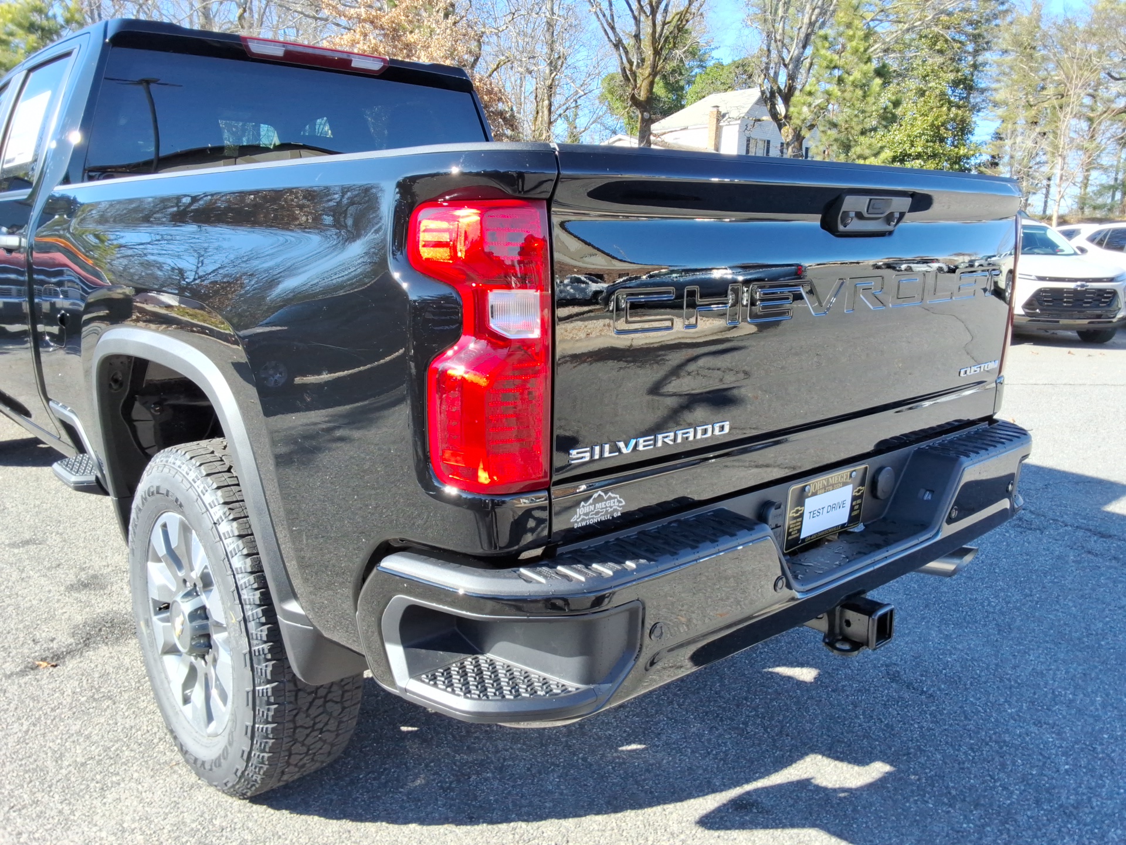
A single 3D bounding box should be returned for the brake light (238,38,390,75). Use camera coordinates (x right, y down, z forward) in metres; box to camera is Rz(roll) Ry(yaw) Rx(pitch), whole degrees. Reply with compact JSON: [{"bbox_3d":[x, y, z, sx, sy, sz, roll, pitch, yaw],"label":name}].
[{"bbox_3d":[-0.902,-1.334,3.334,0.580,0.070,0.060,-10,15,-41],"label":"brake light"}]

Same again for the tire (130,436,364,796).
[{"bbox_3d":[-0.807,0.460,2.248,0.280,0.840,0.850,-10,15,-41],"label":"tire"}]

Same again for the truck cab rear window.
[{"bbox_3d":[-0.889,-1.062,3.374,1.640,0.460,0.070,-10,8,-41],"label":"truck cab rear window"}]

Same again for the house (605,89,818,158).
[{"bbox_3d":[12.350,-23.650,75.000,12.000,7.200,12.500,10,15,40],"label":"house"}]

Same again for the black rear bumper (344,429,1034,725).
[{"bbox_3d":[0.520,0.229,2.019,1.970,0.265,0.420,-10,15,-41],"label":"black rear bumper"}]

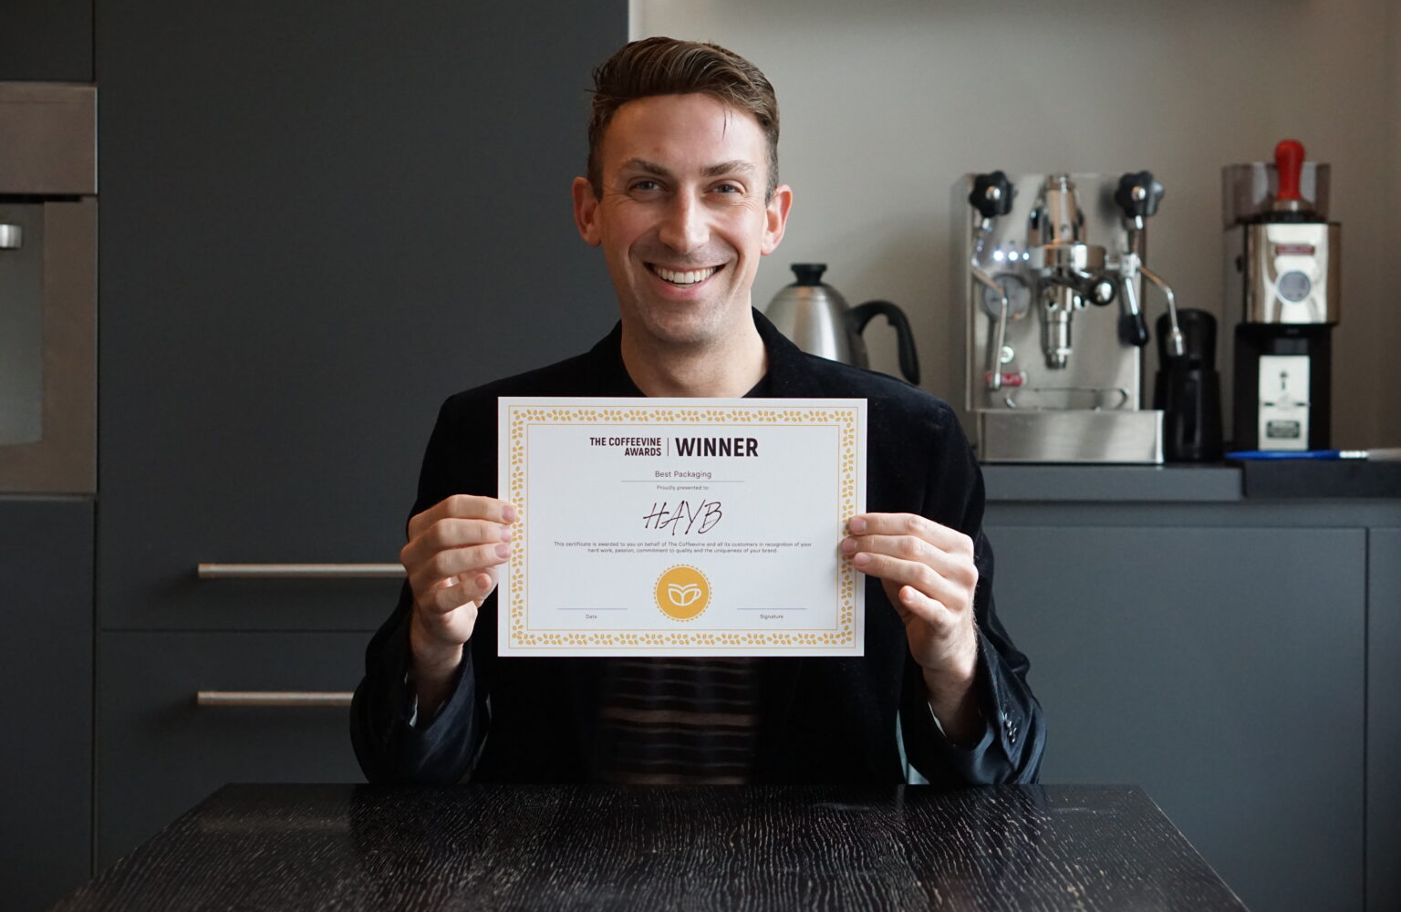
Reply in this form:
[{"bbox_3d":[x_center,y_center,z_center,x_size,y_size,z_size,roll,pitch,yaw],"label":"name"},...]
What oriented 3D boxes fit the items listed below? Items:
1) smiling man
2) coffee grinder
[{"bbox_3d":[0.000,0.325,2.460,0.580,1.360,0.660,0,2,0],"label":"smiling man"},{"bbox_3d":[0.752,-0.196,3.775,0.130,0.385,0.210,0,2,2],"label":"coffee grinder"}]

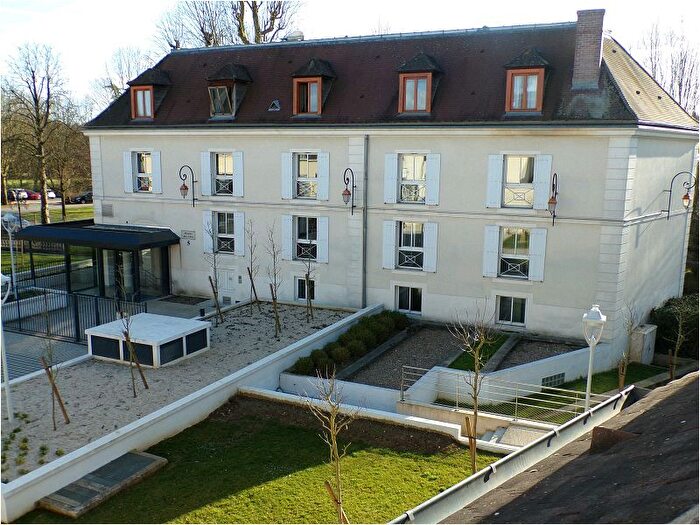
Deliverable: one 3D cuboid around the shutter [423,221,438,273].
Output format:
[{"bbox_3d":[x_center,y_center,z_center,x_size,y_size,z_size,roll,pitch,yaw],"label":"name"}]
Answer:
[{"bbox_3d":[3.416,-0.638,27.376,0.578,2.115,0.050,5,10,23],"label":"shutter"}]

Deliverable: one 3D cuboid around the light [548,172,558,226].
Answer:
[{"bbox_3d":[7.747,-2.377,24.429,0.353,2.016,1.365,5,10,23],"label":"light"}]

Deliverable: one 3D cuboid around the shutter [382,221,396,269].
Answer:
[{"bbox_3d":[1.603,-0.712,25.898,0.524,1.930,0.045,5,10,23],"label":"shutter"}]

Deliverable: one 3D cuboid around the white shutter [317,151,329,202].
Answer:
[{"bbox_3d":[-1.106,-3.523,26.664,0.524,1.930,0.045,5,10,23],"label":"white shutter"}]

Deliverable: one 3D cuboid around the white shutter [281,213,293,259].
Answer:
[{"bbox_3d":[-2.802,-1.119,29.231,0.554,2.051,0.055,5,10,24],"label":"white shutter"}]

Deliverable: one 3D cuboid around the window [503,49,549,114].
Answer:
[{"bbox_3d":[6.789,-7.016,24.715,1.562,2.444,1.462,5,10,24],"label":"window"}]

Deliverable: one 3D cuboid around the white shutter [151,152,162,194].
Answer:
[{"bbox_3d":[-8.978,-4.168,30.095,0.524,1.930,0.045,5,10,23],"label":"white shutter"}]

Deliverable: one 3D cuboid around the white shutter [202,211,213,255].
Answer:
[{"bbox_3d":[-6.444,-1.372,29.404,0.524,1.930,0.045,5,10,23],"label":"white shutter"}]

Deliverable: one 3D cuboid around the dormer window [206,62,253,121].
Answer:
[{"bbox_3d":[-5.256,-7.601,28.837,1.544,2.393,1.737,5,10,23],"label":"dormer window"}]

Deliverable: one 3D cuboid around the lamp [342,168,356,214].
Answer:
[{"bbox_3d":[-0.005,-2.928,26.931,0.370,1.966,1.235,5,10,24],"label":"lamp"}]

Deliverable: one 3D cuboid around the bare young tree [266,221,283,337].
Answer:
[{"bbox_3d":[-2.695,0.597,23.142,0.600,4.252,0.600,1,9,0],"label":"bare young tree"}]

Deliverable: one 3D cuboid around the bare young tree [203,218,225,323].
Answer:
[{"bbox_3d":[-5.595,0.436,26.527,1.000,4.434,0.950,-1,9,-12],"label":"bare young tree"}]

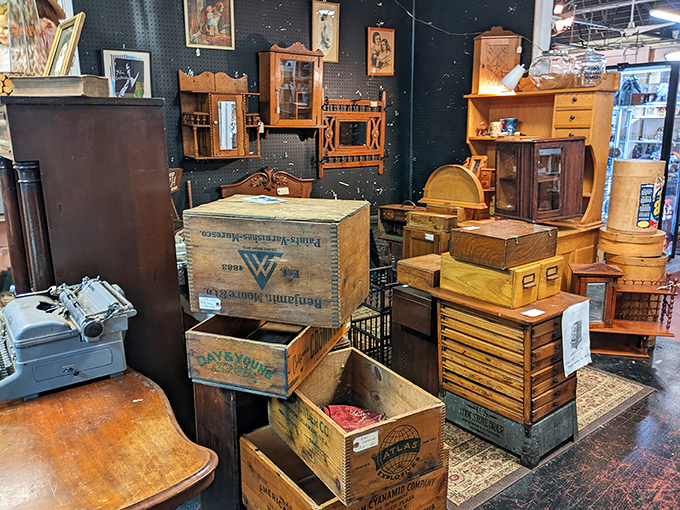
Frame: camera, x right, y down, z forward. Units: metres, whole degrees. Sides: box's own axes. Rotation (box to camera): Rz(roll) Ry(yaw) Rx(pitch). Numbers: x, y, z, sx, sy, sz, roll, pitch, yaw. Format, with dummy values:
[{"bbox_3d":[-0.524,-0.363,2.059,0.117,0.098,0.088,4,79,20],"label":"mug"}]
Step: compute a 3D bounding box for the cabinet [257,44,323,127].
[{"bbox_3d":[-0.351,-1.215,3.890,0.500,0.637,0.170,-11,17,-36],"label":"cabinet"}]

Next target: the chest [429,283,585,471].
[{"bbox_3d":[0.763,0.502,2.446,0.395,0.660,0.570,-11,15,-32],"label":"chest"}]

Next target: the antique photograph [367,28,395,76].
[{"bbox_3d":[0.343,-1.690,4.430,0.297,0.375,0.020,-11,17,-36],"label":"antique photograph"}]

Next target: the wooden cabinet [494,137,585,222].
[{"bbox_3d":[1.292,-0.504,3.438,0.475,0.490,0.320,-9,16,-31],"label":"wooden cabinet"}]

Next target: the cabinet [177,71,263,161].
[{"bbox_3d":[-0.797,-0.945,3.592,0.500,0.570,0.180,-11,17,-36],"label":"cabinet"}]

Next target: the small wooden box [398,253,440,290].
[{"bbox_3d":[0.491,0.098,2.811,0.278,0.112,0.257,-11,17,-38],"label":"small wooden box"}]

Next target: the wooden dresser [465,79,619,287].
[{"bbox_3d":[1.195,-0.348,3.736,0.600,1.730,1.060,-11,17,-38],"label":"wooden dresser"}]

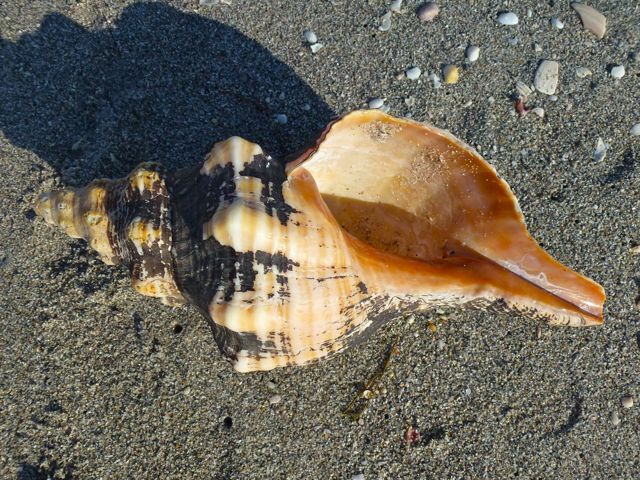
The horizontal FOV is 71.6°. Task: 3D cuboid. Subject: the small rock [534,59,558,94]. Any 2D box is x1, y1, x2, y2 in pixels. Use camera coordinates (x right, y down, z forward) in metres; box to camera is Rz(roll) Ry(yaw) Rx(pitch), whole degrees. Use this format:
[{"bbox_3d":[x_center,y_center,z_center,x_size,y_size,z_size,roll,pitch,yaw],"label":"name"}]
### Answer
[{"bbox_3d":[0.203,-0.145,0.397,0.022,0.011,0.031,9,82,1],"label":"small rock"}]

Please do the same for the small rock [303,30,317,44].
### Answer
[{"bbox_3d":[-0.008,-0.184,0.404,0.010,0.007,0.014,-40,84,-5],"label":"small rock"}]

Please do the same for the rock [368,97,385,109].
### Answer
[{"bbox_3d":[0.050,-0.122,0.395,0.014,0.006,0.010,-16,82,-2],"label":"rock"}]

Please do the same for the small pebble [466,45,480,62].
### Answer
[{"bbox_3d":[0.125,-0.152,0.361,0.010,0.008,0.015,9,77,2],"label":"small pebble"}]

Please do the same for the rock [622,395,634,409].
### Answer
[{"bbox_3d":[0.209,0.110,0.302,0.008,0.006,0.008,9,77,2],"label":"rock"}]

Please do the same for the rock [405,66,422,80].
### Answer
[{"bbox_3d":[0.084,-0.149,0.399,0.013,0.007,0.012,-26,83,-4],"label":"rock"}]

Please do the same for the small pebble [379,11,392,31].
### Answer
[{"bbox_3d":[0.055,-0.183,0.369,0.009,0.006,0.020,18,78,4],"label":"small pebble"}]

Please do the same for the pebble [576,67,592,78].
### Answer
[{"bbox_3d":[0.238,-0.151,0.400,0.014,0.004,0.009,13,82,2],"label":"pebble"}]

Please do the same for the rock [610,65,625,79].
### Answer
[{"bbox_3d":[0.240,-0.135,0.357,0.011,0.008,0.010,0,77,0],"label":"rock"}]

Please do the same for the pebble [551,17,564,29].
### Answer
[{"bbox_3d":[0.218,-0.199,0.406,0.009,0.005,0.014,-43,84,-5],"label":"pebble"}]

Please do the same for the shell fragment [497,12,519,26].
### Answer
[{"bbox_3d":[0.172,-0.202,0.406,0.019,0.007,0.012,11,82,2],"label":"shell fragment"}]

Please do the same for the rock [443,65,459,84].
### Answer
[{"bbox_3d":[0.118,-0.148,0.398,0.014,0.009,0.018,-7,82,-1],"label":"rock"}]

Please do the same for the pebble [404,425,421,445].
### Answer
[{"bbox_3d":[0.061,0.130,0.296,0.009,0.007,0.011,-3,77,-1],"label":"pebble"}]

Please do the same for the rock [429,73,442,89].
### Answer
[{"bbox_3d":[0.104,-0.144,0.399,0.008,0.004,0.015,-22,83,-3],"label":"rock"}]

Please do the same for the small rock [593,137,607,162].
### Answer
[{"bbox_3d":[0.217,-0.070,0.343,0.009,0.006,0.021,15,77,3],"label":"small rock"}]

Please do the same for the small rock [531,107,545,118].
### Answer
[{"bbox_3d":[0.172,-0.101,0.351,0.010,0.005,0.008,18,78,4],"label":"small rock"}]

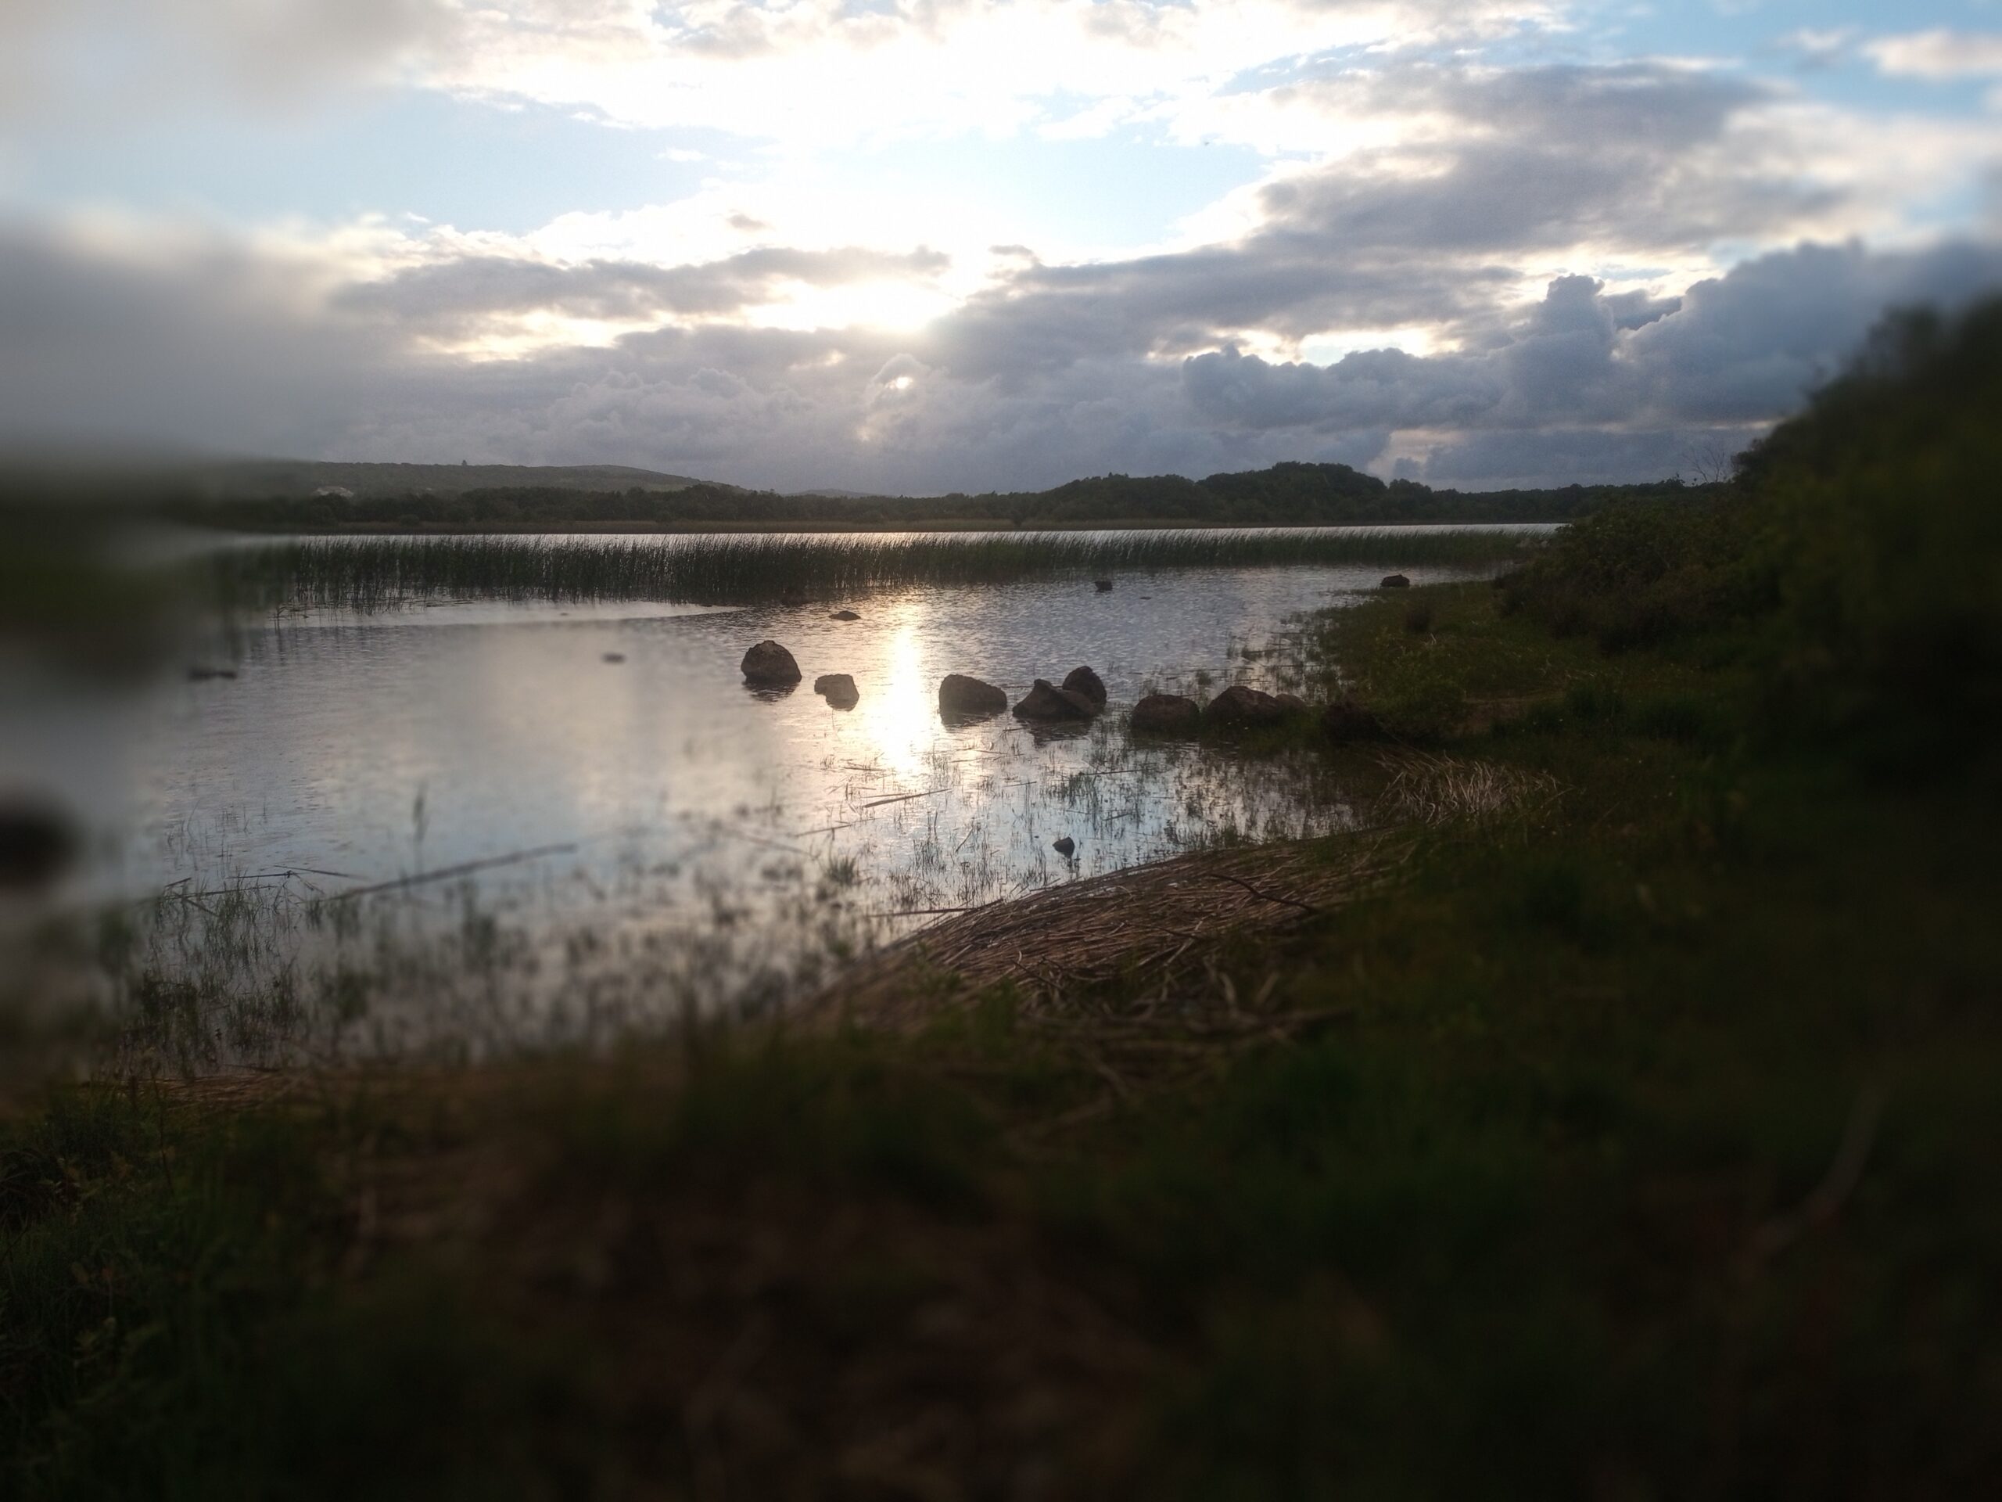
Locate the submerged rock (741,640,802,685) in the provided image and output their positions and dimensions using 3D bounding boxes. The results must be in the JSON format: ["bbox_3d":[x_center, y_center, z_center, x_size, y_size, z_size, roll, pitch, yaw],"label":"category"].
[{"bbox_3d":[-2.732,-1.079,19.202,0.725,0.474,0.571,-1,8,-8],"label":"submerged rock"}]

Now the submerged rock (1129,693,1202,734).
[{"bbox_3d":[1.493,-0.366,14.633,0.651,0.316,0.512,1,8,6],"label":"submerged rock"}]

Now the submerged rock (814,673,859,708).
[{"bbox_3d":[-1.650,-0.605,16.319,0.458,0.337,0.362,-1,8,-6],"label":"submerged rock"}]

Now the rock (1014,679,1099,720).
[{"bbox_3d":[0.527,-0.512,15.577,0.829,0.347,0.649,0,8,2],"label":"rock"}]

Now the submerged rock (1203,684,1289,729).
[{"bbox_3d":[2.238,-0.432,14.876,0.777,0.373,0.609,1,8,9],"label":"submerged rock"}]

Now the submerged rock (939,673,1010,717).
[{"bbox_3d":[-0.271,-0.575,15.974,0.680,0.364,0.535,0,8,-1],"label":"submerged rock"}]

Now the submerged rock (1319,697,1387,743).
[{"bbox_3d":[3.032,-0.282,13.894,0.565,0.348,0.445,2,8,12],"label":"submerged rock"}]

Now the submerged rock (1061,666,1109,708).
[{"bbox_3d":[0.841,-0.642,16.256,0.472,0.412,0.373,0,8,3],"label":"submerged rock"}]

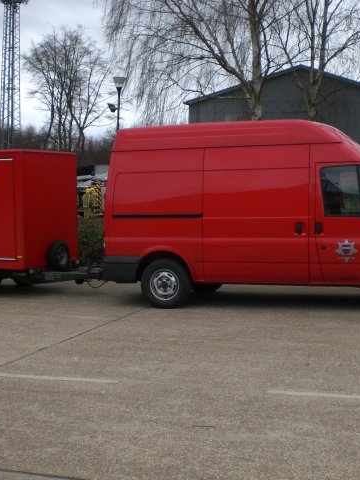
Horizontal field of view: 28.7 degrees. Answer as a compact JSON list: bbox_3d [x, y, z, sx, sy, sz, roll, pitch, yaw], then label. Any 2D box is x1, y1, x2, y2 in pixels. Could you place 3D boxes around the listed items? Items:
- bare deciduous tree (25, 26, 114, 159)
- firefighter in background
[{"bbox_3d":[-8.723,-9.346,54.481,7.100,14.600,7.000,-1,4,0],"label":"bare deciduous tree"},{"bbox_3d":[-4.944,-1.847,37.960,0.600,1.840,0.420,0,4,9],"label":"firefighter in background"}]

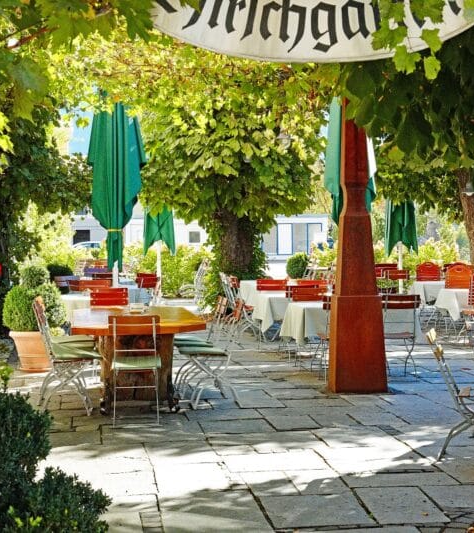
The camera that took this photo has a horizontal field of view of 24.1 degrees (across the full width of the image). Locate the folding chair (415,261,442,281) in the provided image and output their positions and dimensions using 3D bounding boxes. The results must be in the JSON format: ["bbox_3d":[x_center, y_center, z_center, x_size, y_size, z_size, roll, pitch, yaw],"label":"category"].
[{"bbox_3d":[3.207,0.452,18.178,0.450,1.000,0.550,0,2,-8],"label":"folding chair"}]

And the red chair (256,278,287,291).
[{"bbox_3d":[0.514,0.634,15.043,0.440,0.880,0.530,0,2,-8],"label":"red chair"}]

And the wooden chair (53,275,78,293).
[{"bbox_3d":[-2.380,0.596,15.974,0.430,0.880,0.520,-1,2,-23],"label":"wooden chair"}]

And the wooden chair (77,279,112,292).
[{"bbox_3d":[-1.814,0.663,14.294,0.440,0.880,0.530,0,2,-8],"label":"wooden chair"}]

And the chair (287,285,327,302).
[{"bbox_3d":[0.833,0.689,12.441,0.440,0.870,0.530,-1,2,0],"label":"chair"}]

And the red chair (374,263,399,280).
[{"bbox_3d":[2.438,0.408,18.235,0.450,0.880,0.530,-1,2,0],"label":"red chair"}]

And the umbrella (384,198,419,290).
[{"bbox_3d":[3.018,-0.661,20.492,0.650,3.100,0.650,0,2,0],"label":"umbrella"}]

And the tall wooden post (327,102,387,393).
[{"bbox_3d":[1.135,-0.260,10.710,0.500,2.900,0.500,-1,2,-3],"label":"tall wooden post"}]

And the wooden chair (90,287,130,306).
[{"bbox_3d":[-1.367,0.733,11.746,0.430,0.880,0.520,0,2,0],"label":"wooden chair"}]

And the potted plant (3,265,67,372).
[{"bbox_3d":[-2.280,0.574,12.582,0.720,1.190,0.720,0,2,0],"label":"potted plant"}]

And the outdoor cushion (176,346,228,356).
[{"bbox_3d":[-0.310,0.778,10.288,0.420,0.050,0.420,0,2,-9],"label":"outdoor cushion"}]

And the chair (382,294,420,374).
[{"bbox_3d":[1.664,0.718,11.372,0.440,0.870,0.550,-1,2,2],"label":"chair"}]

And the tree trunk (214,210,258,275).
[{"bbox_3d":[0.018,-0.131,19.412,0.660,1.950,0.660,-1,2,0],"label":"tree trunk"}]

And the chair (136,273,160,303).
[{"bbox_3d":[-1.384,0.597,15.928,0.430,0.880,0.520,-1,2,-37],"label":"chair"}]

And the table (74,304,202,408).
[{"bbox_3d":[-0.990,0.863,10.791,1.200,0.760,2.200,0,2,-9],"label":"table"}]

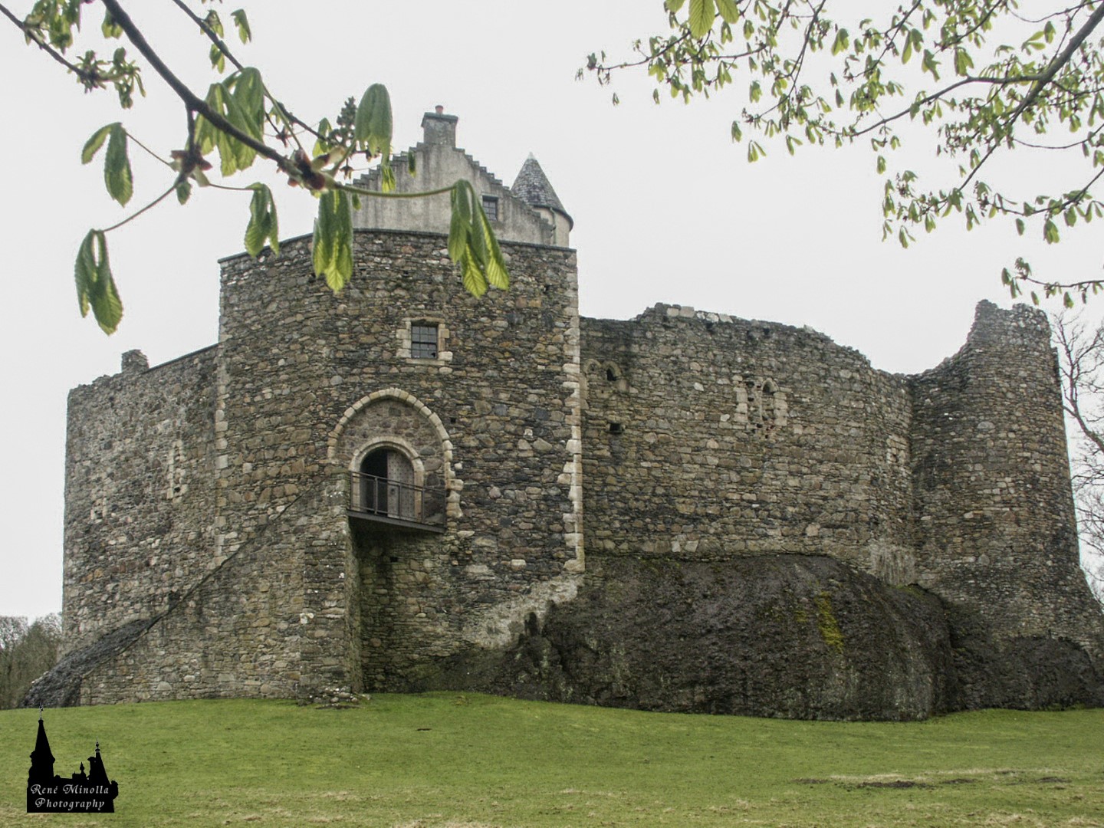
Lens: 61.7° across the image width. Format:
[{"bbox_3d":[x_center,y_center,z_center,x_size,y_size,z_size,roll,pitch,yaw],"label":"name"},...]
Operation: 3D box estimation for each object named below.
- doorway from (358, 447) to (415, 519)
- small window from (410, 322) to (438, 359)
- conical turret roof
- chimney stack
[{"bbox_3d":[-5.049,2.134,28.423,1.680,2.150,0.450,1,-11,-8],"label":"doorway"},{"bbox_3d":[-3.984,-2.261,28.868,0.850,1.130,0.250,1,-11,-10],"label":"small window"},{"bbox_3d":[-0.819,-8.700,35.615,3.260,2.850,3.260,2,-11,-15],"label":"conical turret roof"},{"bbox_3d":[-4.022,-10.143,32.905,1.170,1.768,0.950,2,-11,-15],"label":"chimney stack"}]

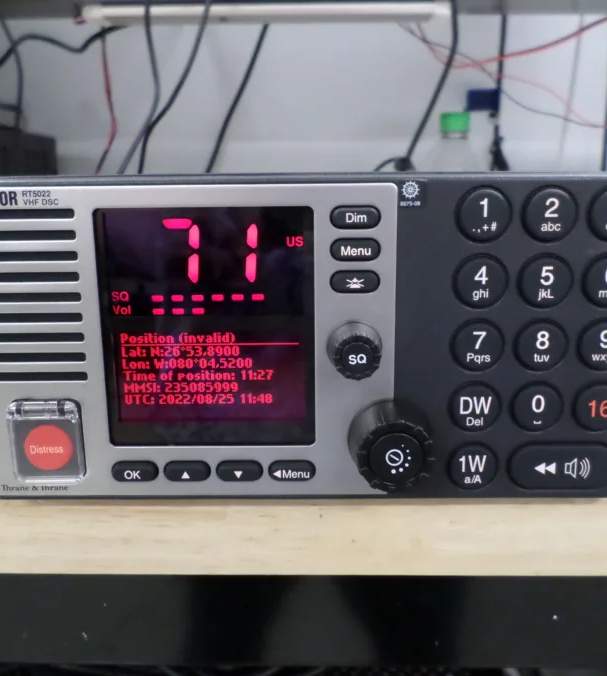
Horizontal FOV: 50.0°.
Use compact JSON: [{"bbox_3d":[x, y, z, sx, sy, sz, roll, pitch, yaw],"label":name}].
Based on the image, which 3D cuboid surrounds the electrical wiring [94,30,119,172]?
[{"bbox_3d":[-0.284,-0.329,0.916,0.037,0.191,0.030,-1,12,1],"label":"electrical wiring"}]

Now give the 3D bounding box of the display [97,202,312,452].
[{"bbox_3d":[-0.034,-0.003,0.238,0.077,0.088,0.006,-1,12,1],"label":"display"}]

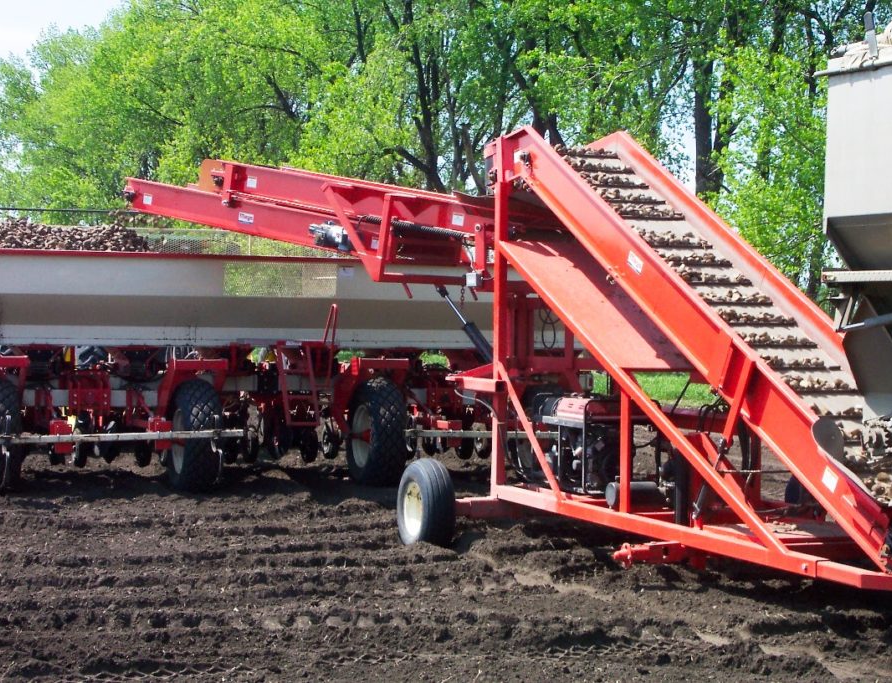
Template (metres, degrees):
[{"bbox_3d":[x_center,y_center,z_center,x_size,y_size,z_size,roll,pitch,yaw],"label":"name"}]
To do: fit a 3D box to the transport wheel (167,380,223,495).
[{"bbox_3d":[-2.526,0.980,17.314,0.350,1.200,1.200,0,2,-21],"label":"transport wheel"}]

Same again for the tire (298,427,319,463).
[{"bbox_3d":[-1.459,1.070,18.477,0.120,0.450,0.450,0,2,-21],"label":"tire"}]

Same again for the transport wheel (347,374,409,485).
[{"bbox_3d":[-0.727,0.992,18.010,0.350,1.200,1.200,0,2,-21],"label":"transport wheel"}]

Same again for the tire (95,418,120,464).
[{"bbox_3d":[-3.454,1.020,17.704,0.160,0.480,0.480,0,2,-21],"label":"tire"}]

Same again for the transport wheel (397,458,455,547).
[{"bbox_3d":[-0.163,1.288,13.400,0.235,0.770,0.770,0,2,-20],"label":"transport wheel"}]

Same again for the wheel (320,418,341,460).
[{"bbox_3d":[-1.236,1.054,18.566,0.120,0.430,0.430,0,2,-21],"label":"wheel"}]

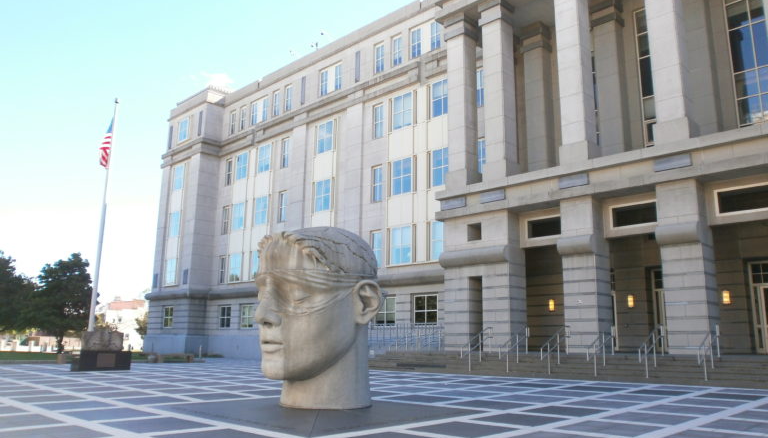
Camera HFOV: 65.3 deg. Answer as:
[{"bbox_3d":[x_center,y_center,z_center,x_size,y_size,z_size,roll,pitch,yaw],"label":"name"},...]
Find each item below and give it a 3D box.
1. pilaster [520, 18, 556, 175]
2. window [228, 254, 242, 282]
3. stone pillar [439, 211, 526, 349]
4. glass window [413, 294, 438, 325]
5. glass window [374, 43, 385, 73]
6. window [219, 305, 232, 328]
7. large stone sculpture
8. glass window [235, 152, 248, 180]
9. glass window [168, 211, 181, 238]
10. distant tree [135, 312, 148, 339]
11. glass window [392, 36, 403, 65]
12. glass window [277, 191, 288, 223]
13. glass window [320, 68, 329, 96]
[{"bbox_3d":[7.556,-5.513,28.883,1.100,7.873,1.050,-11,-16,43],"label":"pilaster"},{"bbox_3d":[-11.737,3.865,47.526,1.849,2.252,0.200,-11,-16,43],"label":"window"},{"bbox_3d":[4.114,2.690,25.106,3.129,5.557,1.400,-11,-16,42],"label":"stone pillar"},{"bbox_3d":[2.296,5.028,32.965,1.680,1.640,0.200,-11,-16,43],"label":"glass window"},{"bbox_3d":[-0.213,-9.924,37.175,0.720,1.950,0.180,-11,-17,42],"label":"glass window"},{"bbox_3d":[-12.487,7.782,47.396,1.694,1.630,0.200,-11,-16,43],"label":"window"},{"bbox_3d":[-1.324,1.828,11.637,2.200,3.450,2.750,-11,-16,42],"label":"large stone sculpture"},{"bbox_3d":[-10.872,-4.059,46.118,1.450,2.120,0.180,-11,-17,42],"label":"glass window"},{"bbox_3d":[-18.161,0.505,51.986,1.850,2.336,0.200,-11,-16,43],"label":"glass window"},{"bbox_3d":[-30.100,13.800,75.000,3.400,4.800,3.400,-11,-16,43],"label":"distant tree"},{"bbox_3d":[0.879,-10.722,38.271,0.821,2.013,0.200,-11,-16,43],"label":"glass window"},{"bbox_3d":[-7.348,-0.838,44.223,0.988,2.337,0.200,-11,-16,43],"label":"glass window"},{"bbox_3d":[-4.030,-9.248,40.870,0.709,1.774,0.150,-11,-16,42],"label":"glass window"}]

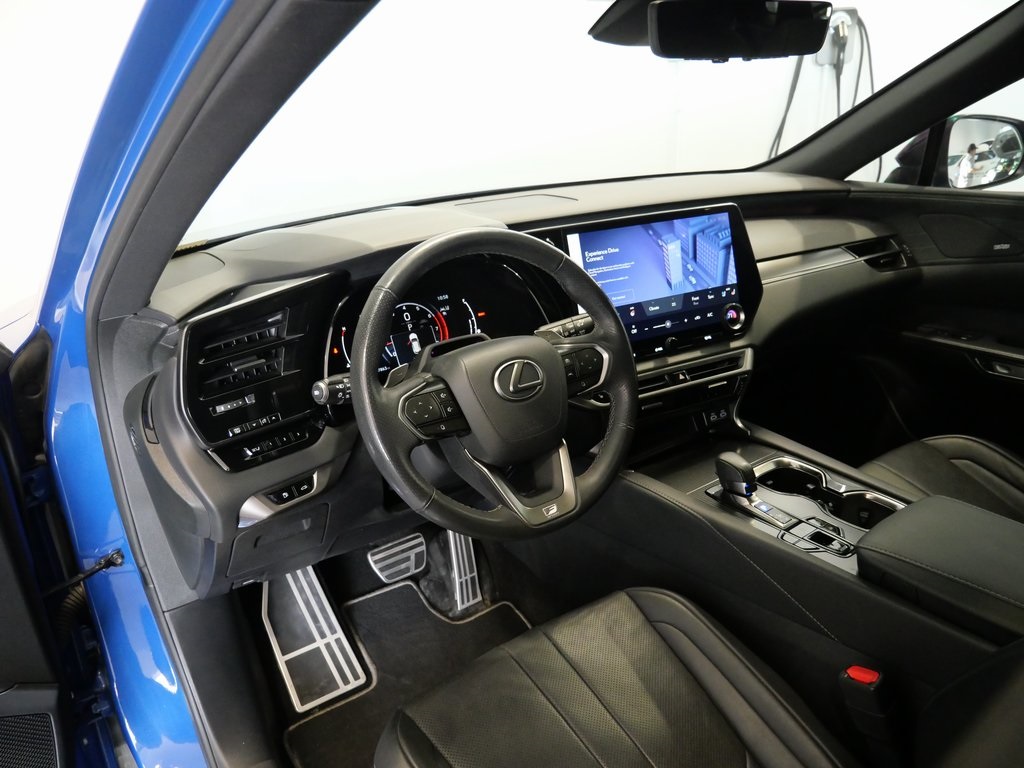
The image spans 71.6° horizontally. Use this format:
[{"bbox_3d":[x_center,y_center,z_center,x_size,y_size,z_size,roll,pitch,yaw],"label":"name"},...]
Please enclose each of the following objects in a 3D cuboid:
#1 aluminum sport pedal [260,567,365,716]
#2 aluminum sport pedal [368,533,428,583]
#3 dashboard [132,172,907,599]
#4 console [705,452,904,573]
[{"bbox_3d":[-0.388,0.458,1.315,0.125,0.025,0.275,-20,57,-30],"label":"aluminum sport pedal"},{"bbox_3d":[-0.224,0.342,1.389,0.113,0.072,0.025,-15,-10,-27],"label":"aluminum sport pedal"},{"bbox_3d":[0.109,-0.139,1.341,1.450,0.390,0.510,-15,25,-27],"label":"dashboard"},{"bbox_3d":[0.438,0.166,1.016,0.215,0.100,0.275,-15,25,-27],"label":"console"}]

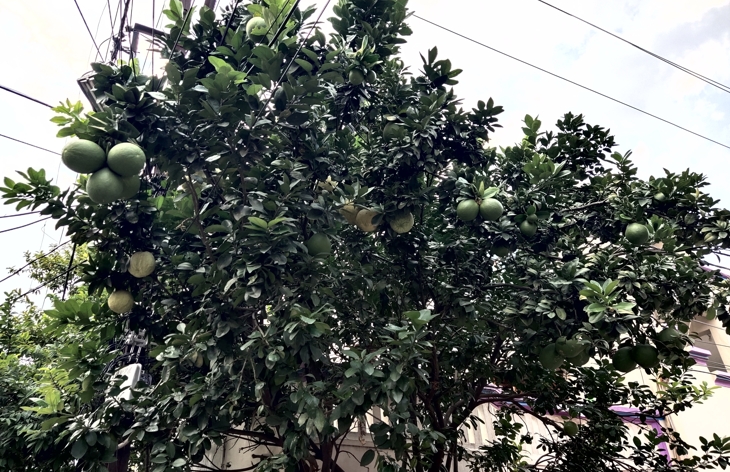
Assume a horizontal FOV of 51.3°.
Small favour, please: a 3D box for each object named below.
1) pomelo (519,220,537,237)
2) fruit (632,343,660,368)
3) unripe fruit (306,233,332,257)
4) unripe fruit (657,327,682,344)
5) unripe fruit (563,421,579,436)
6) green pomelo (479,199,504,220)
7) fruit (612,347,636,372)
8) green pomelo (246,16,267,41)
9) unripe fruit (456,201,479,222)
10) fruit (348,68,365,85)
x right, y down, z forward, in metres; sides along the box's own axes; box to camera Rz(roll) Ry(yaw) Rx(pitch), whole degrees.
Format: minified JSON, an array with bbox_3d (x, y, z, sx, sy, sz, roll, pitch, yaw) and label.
[{"bbox_3d":[1.199,-0.059,5.578,0.122,0.126,0.122,-4,-38,0],"label":"pomelo"},{"bbox_3d":[1.735,0.739,4.668,0.145,0.145,0.145,-4,-38,0],"label":"fruit"},{"bbox_3d":[-0.273,0.054,4.536,0.145,0.145,0.145,-4,-38,0],"label":"unripe fruit"},{"bbox_3d":[1.852,0.620,4.619,0.143,0.143,0.143,-4,-38,0],"label":"unripe fruit"},{"bbox_3d":[1.897,1.770,6.984,0.130,0.130,0.130,-4,-38,0],"label":"unripe fruit"},{"bbox_3d":[0.813,-0.167,4.864,0.145,0.145,0.145,-4,-38,0],"label":"green pomelo"},{"bbox_3d":[1.609,0.765,4.705,0.145,0.148,0.145,-4,-38,0],"label":"fruit"},{"bbox_3d":[-0.648,-1.236,4.556,0.132,0.139,0.132,-4,-38,0],"label":"green pomelo"},{"bbox_3d":[0.673,-0.167,4.960,0.143,0.143,0.143,-4,-38,0],"label":"unripe fruit"},{"bbox_3d":[-0.057,-1.057,5.050,0.100,0.100,0.100,-4,-38,0],"label":"fruit"}]

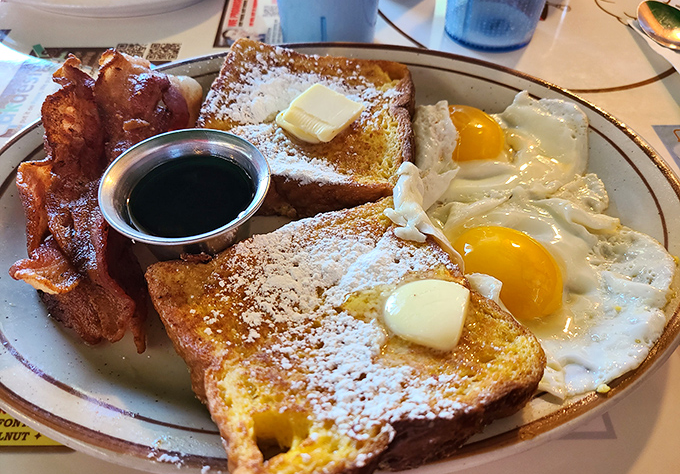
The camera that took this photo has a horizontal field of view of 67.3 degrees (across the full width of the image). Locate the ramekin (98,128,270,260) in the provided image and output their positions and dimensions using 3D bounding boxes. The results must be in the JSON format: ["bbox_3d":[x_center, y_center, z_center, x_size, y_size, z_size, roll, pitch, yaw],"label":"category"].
[{"bbox_3d":[-0.065,-0.013,0.224,0.069,0.032,0.069,4,50,0],"label":"ramekin"}]

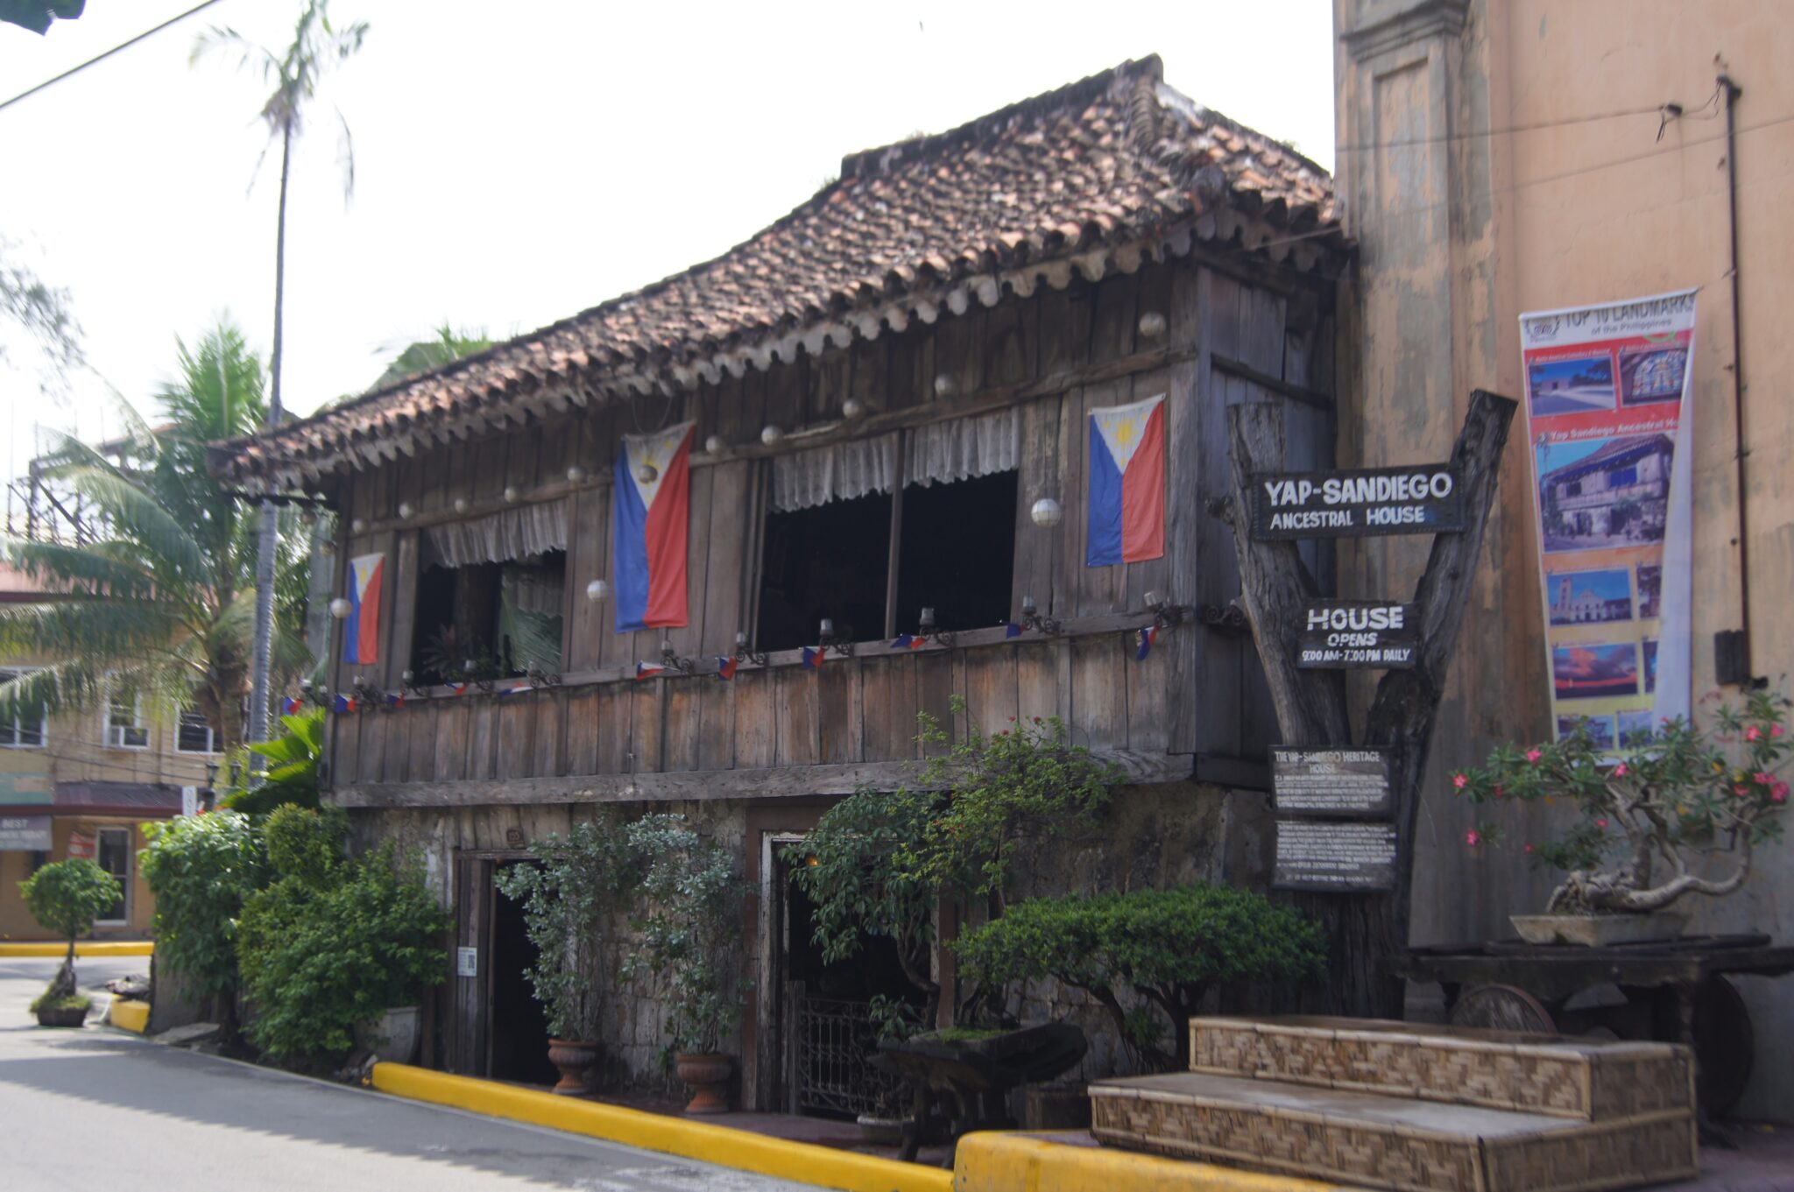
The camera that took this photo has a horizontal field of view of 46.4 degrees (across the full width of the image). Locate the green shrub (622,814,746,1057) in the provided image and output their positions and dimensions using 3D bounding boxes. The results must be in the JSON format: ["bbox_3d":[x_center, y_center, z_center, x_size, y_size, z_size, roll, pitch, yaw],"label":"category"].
[{"bbox_3d":[-1.411,2.246,13.850,0.750,1.599,0.950,8,-11,-44],"label":"green shrub"}]

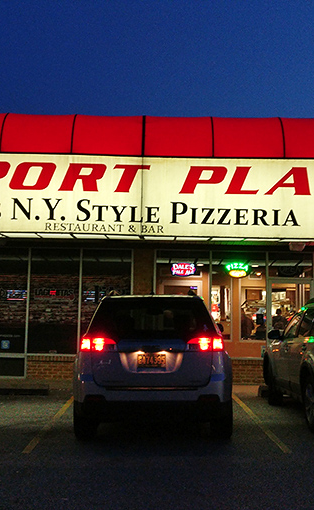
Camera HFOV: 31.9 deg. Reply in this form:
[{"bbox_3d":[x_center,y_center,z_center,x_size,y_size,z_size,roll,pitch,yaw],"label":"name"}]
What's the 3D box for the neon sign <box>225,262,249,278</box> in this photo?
[{"bbox_3d":[1.650,0.312,11.276,0.500,0.320,0.080,1,-5,1],"label":"neon sign"}]

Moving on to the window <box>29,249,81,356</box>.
[{"bbox_3d":[-2.078,0.936,11.150,1.097,2.167,0.100,1,-5,1],"label":"window"}]

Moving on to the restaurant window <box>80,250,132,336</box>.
[{"bbox_3d":[-1.025,0.957,11.139,1.090,2.168,0.100,1,-5,1],"label":"restaurant window"}]

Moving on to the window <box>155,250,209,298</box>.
[{"bbox_3d":[0.532,0.981,11.123,1.152,2.175,0.100,1,-5,1],"label":"window"}]

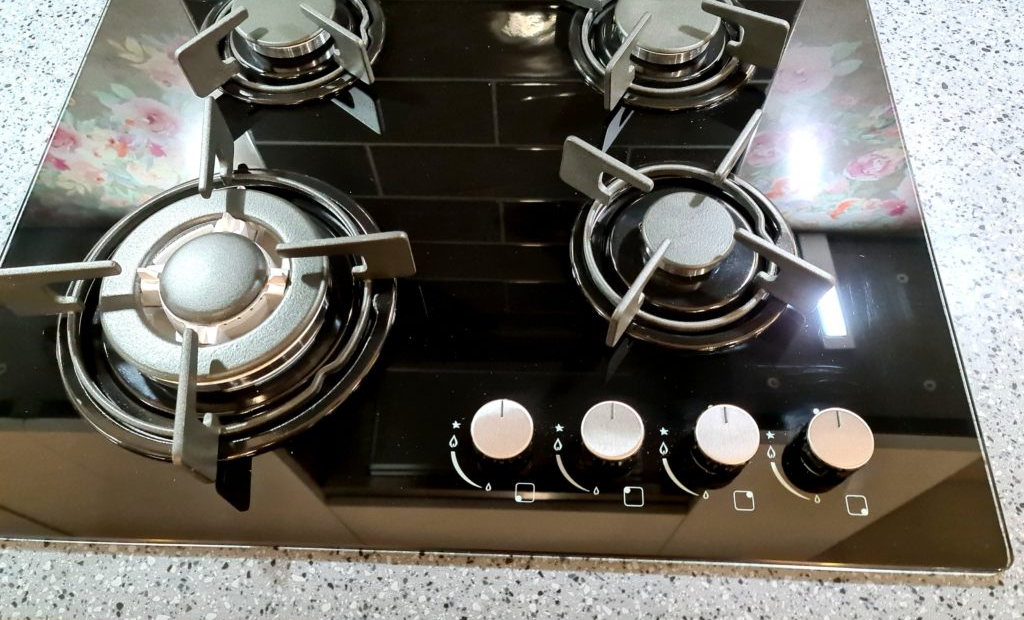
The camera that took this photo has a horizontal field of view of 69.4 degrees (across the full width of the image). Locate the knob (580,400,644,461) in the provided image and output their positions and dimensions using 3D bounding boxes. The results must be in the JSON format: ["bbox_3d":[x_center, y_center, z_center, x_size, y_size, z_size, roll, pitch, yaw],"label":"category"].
[{"bbox_3d":[0.053,0.069,0.396,0.033,0.024,0.033,1,63,3],"label":"knob"}]

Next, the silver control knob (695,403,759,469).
[{"bbox_3d":[0.112,0.071,0.393,0.033,0.024,0.033,1,63,3],"label":"silver control knob"}]

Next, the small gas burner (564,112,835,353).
[{"bbox_3d":[0.105,-0.048,0.442,0.143,0.049,0.143,1,63,3],"label":"small gas burner"}]

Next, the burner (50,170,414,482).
[{"bbox_3d":[-0.173,-0.015,0.433,0.220,0.051,0.220,1,63,3],"label":"burner"}]

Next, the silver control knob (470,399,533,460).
[{"bbox_3d":[-0.004,0.068,0.399,0.033,0.024,0.033,1,63,3],"label":"silver control knob"}]

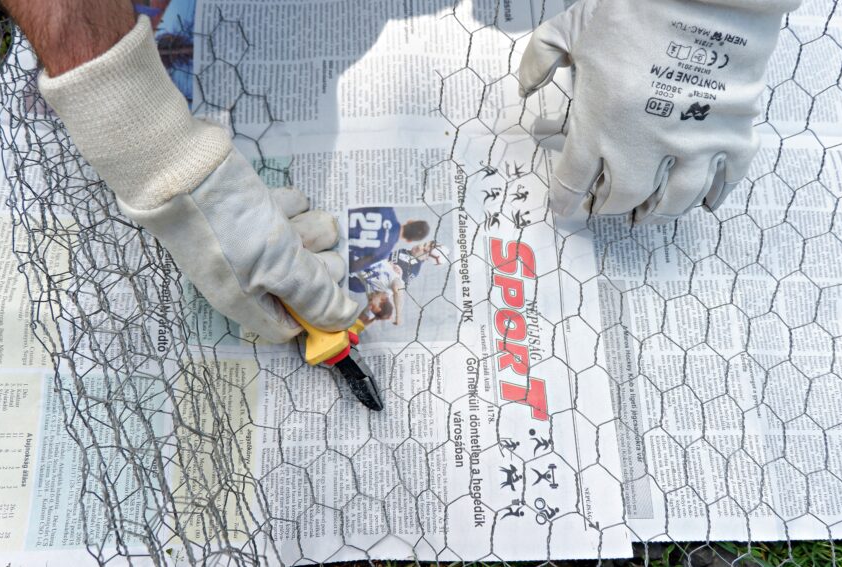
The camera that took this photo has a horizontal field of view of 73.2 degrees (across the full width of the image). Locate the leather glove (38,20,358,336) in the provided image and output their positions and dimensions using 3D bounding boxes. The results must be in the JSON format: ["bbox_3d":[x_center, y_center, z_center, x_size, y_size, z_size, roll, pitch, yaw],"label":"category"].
[{"bbox_3d":[-0.133,-0.057,0.360,0.115,0.108,0.240,-41,95,-11],"label":"leather glove"}]

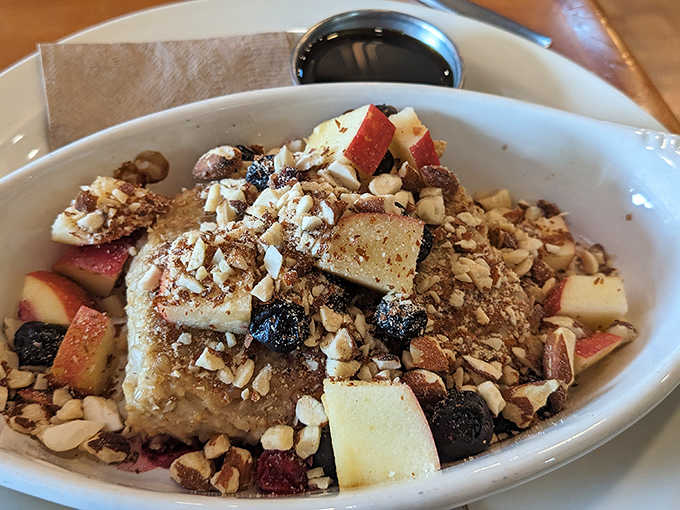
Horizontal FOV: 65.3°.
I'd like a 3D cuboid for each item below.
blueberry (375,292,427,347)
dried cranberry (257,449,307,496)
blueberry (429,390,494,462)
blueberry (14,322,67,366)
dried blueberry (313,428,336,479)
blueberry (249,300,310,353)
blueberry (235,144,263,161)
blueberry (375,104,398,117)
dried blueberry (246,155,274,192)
[{"bbox_3d":[0.017,0.018,0.146,0.015,0.014,0.015,2,59,0],"label":"blueberry"},{"bbox_3d":[-0.015,0.057,0.140,0.013,0.009,0.011,2,59,0],"label":"dried cranberry"},{"bbox_3d":[0.033,0.046,0.142,0.017,0.017,0.018,2,59,0],"label":"blueberry"},{"bbox_3d":[-0.086,0.026,0.154,0.015,0.012,0.014,2,59,0],"label":"blueberry"},{"bbox_3d":[-0.001,0.054,0.145,0.014,0.012,0.013,2,59,0],"label":"dried blueberry"},{"bbox_3d":[-0.017,0.019,0.145,0.017,0.013,0.015,2,59,0],"label":"blueberry"},{"bbox_3d":[-0.032,-0.035,0.185,0.012,0.009,0.010,2,59,0],"label":"blueberry"},{"bbox_3d":[0.016,-0.049,0.190,0.012,0.009,0.011,2,59,0],"label":"blueberry"},{"bbox_3d":[-0.025,-0.026,0.172,0.011,0.011,0.012,2,59,0],"label":"dried blueberry"}]

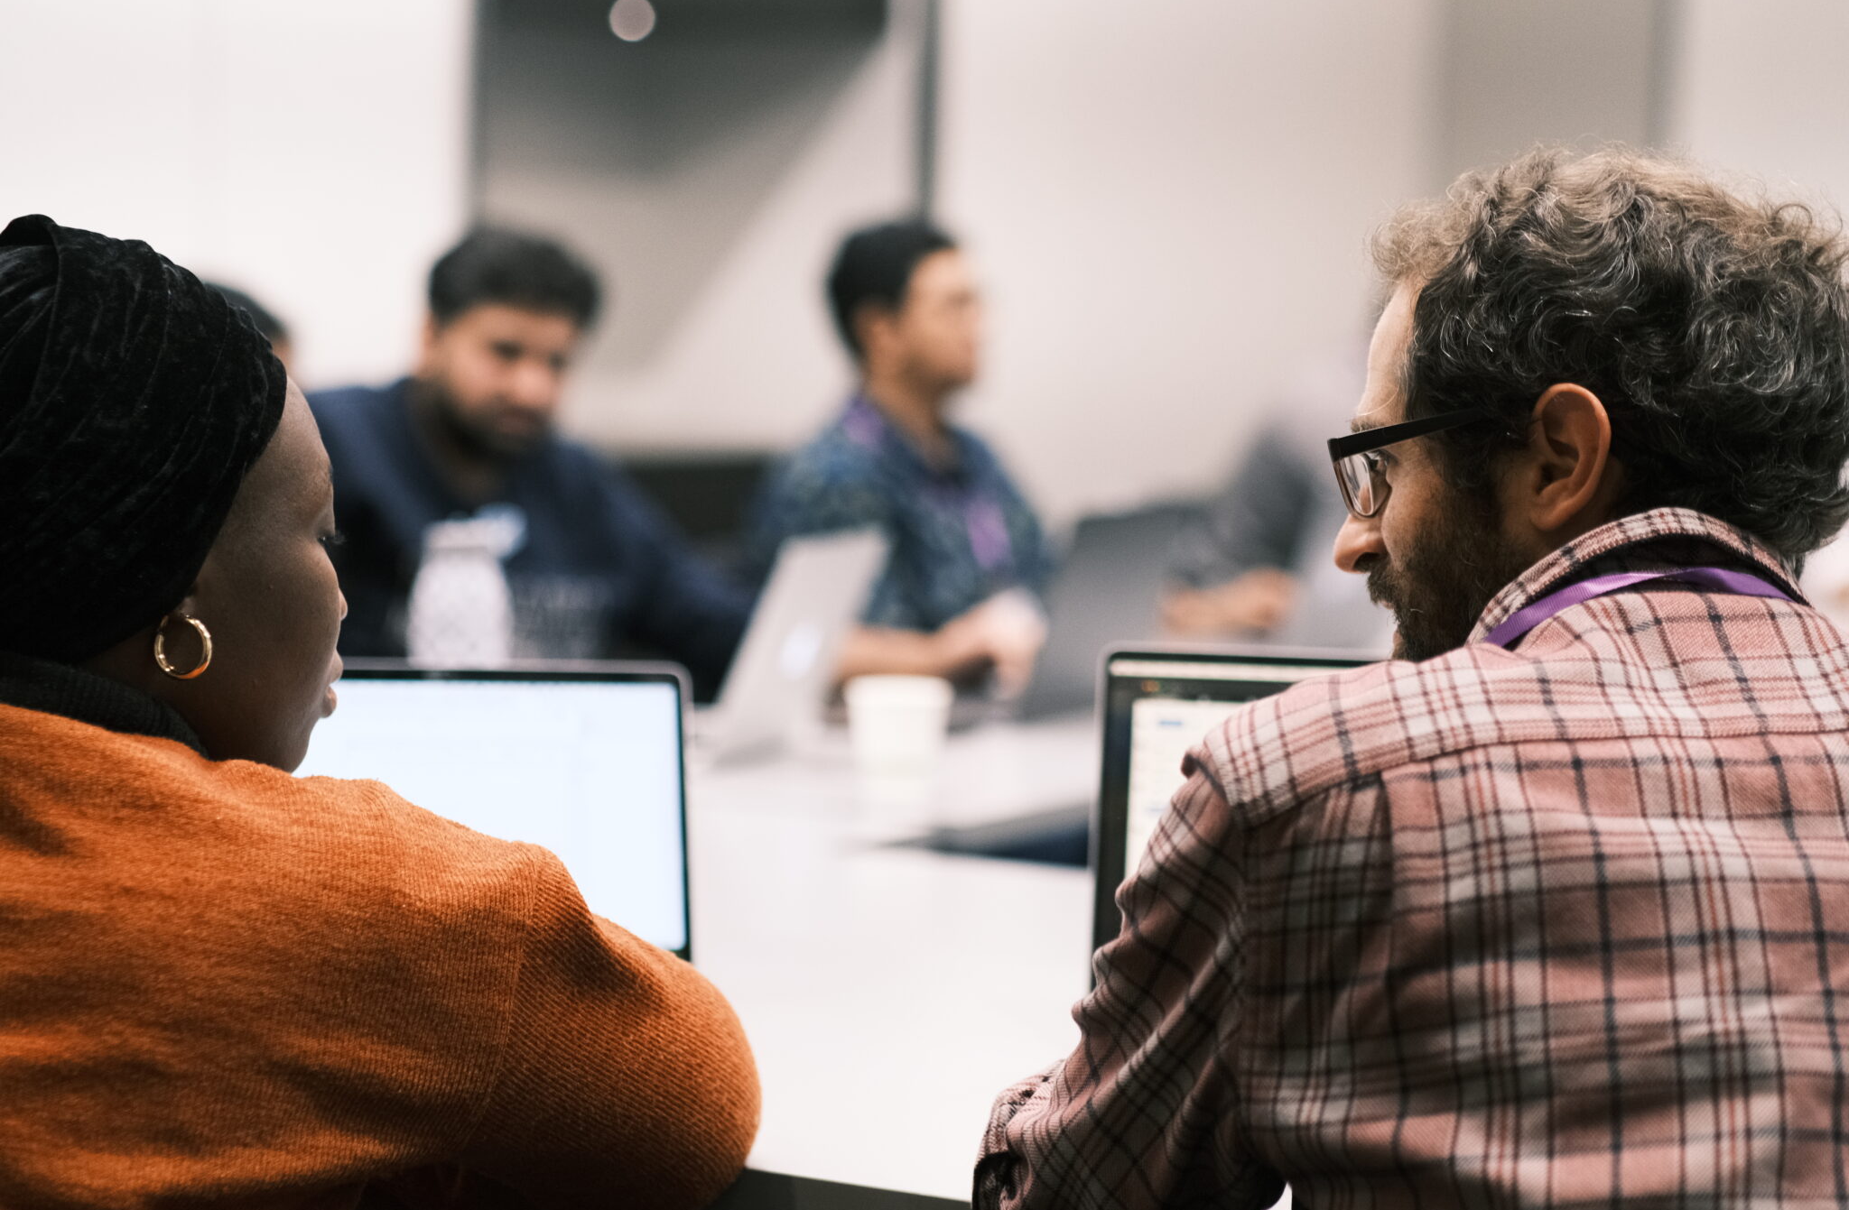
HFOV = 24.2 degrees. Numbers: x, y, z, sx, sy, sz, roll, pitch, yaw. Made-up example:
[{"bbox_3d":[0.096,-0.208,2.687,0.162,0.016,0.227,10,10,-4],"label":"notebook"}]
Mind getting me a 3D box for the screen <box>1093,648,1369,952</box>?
[{"bbox_3d":[0.255,0.141,2.382,0.325,0.228,0.010,2,-12,5],"label":"screen"}]

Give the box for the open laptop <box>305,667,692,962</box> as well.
[{"bbox_3d":[-0.299,0.139,2.740,0.306,0.212,0.010,1,-16,-12],"label":"open laptop"}]

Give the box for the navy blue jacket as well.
[{"bbox_3d":[-0.438,0.034,4.600,0.560,0.580,0.380,0,4,-20],"label":"navy blue jacket"}]

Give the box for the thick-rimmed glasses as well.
[{"bbox_3d":[0.285,-0.069,2.006,0.140,0.048,0.142,-8,-2,30],"label":"thick-rimmed glasses"}]

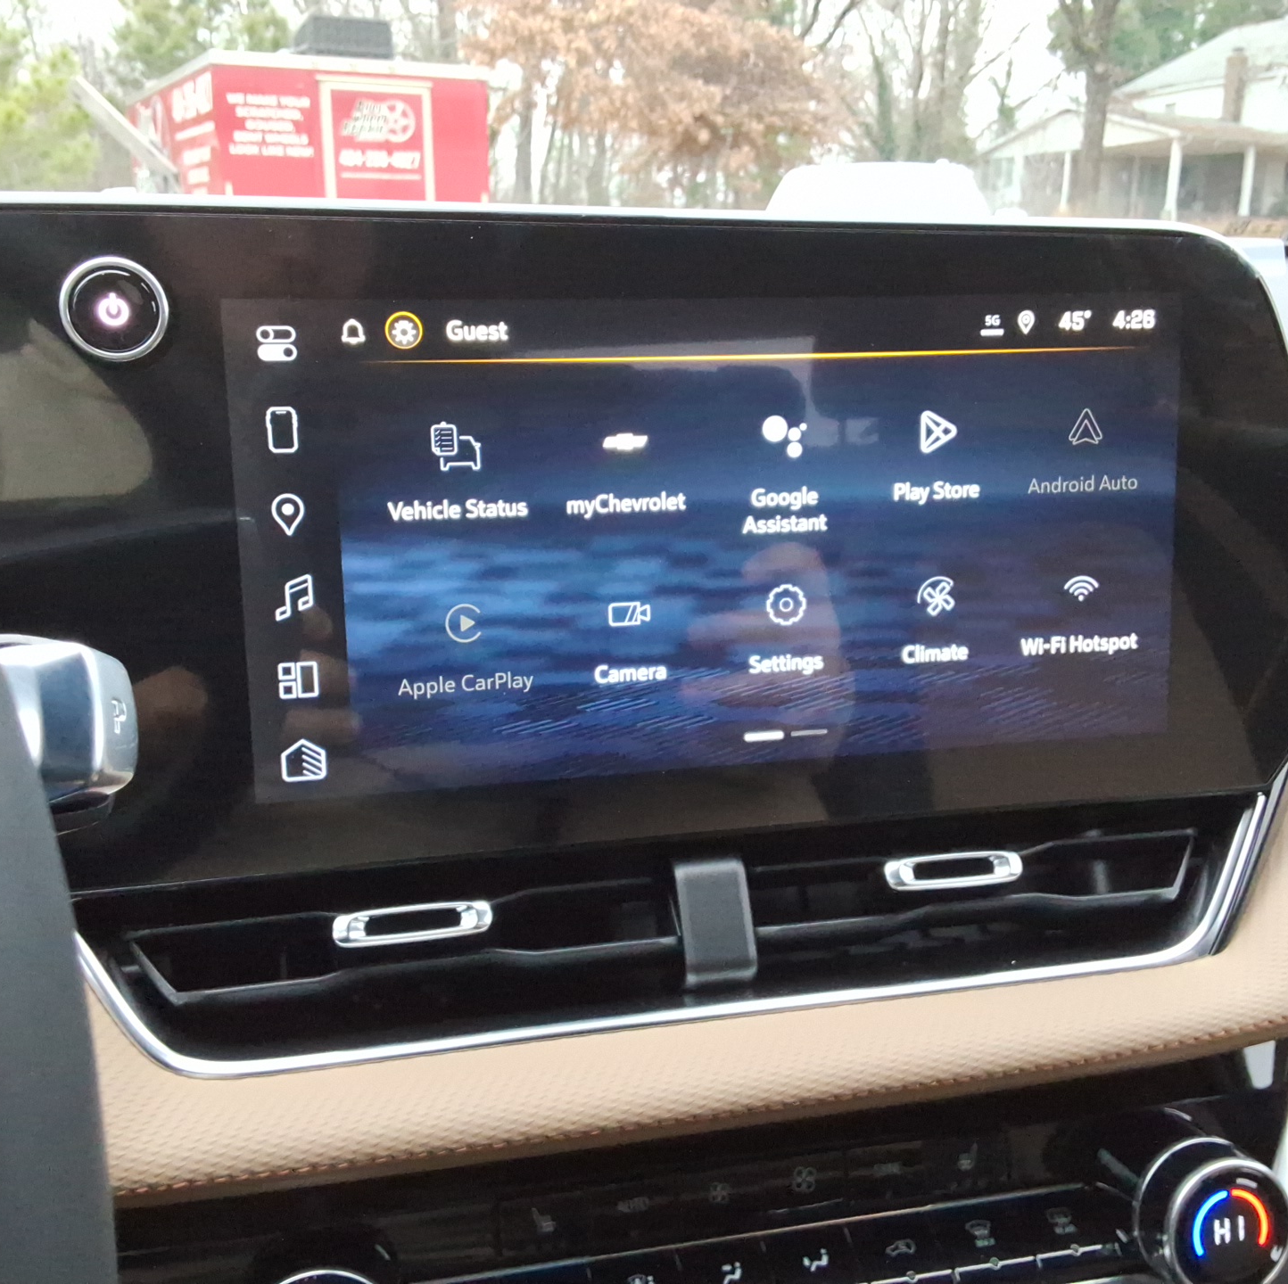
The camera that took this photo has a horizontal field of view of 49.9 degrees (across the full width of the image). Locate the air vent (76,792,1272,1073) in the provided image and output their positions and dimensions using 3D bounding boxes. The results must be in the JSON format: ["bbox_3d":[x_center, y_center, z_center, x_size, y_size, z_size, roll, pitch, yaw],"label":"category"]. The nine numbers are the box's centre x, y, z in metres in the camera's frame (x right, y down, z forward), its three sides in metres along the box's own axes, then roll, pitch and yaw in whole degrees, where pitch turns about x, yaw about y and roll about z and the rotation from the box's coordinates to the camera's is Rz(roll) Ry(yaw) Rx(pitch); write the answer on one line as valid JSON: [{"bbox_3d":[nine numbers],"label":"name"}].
[{"bbox_3d":[0.015,0.078,0.409,0.347,0.057,0.046,-3,9,-11],"label":"air vent"}]

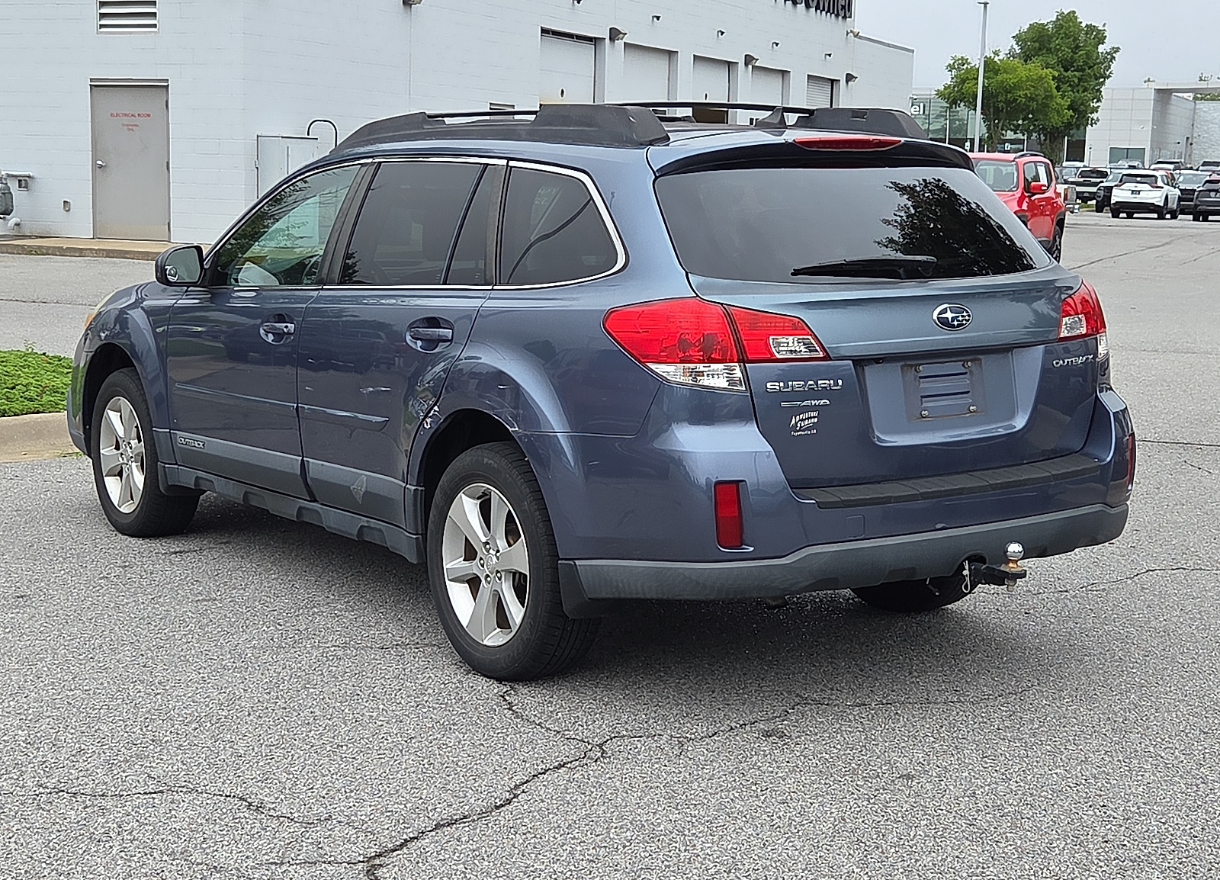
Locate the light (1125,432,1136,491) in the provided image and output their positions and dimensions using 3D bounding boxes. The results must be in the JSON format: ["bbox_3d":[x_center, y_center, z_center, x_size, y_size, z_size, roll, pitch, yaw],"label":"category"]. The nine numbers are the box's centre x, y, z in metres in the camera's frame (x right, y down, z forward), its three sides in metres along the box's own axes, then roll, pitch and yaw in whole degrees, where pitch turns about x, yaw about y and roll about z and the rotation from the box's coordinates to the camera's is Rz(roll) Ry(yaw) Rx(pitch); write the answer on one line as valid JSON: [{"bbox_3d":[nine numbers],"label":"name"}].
[{"bbox_3d":[1.526,0.057,5.923,0.035,0.165,0.068,4,9,26],"label":"light"}]

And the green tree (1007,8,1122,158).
[{"bbox_3d":[23.286,-17.078,103.000,5.670,9.970,5.570,1,8,0],"label":"green tree"}]

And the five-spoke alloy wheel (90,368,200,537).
[{"bbox_3d":[-1.862,0.052,8.083,0.230,0.690,0.690,-6,10,-35],"label":"five-spoke alloy wheel"}]

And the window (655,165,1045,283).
[{"bbox_3d":[0.717,-0.602,5.670,1.370,0.445,0.090,-6,-32,-35],"label":"window"}]

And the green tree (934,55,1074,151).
[{"bbox_3d":[16.964,-13.470,87.549,5.700,6.820,5.500,1,8,0],"label":"green tree"}]

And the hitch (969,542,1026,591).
[{"bbox_3d":[1.030,0.330,5.353,0.075,0.138,0.230,-6,10,-35],"label":"hitch"}]

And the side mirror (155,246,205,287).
[{"bbox_3d":[-1.547,-0.627,7.252,0.200,0.155,0.140,-6,10,-35],"label":"side mirror"}]

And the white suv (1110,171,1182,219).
[{"bbox_3d":[18.665,-8.542,70.000,1.840,1.680,4.650,4,8,22],"label":"white suv"}]

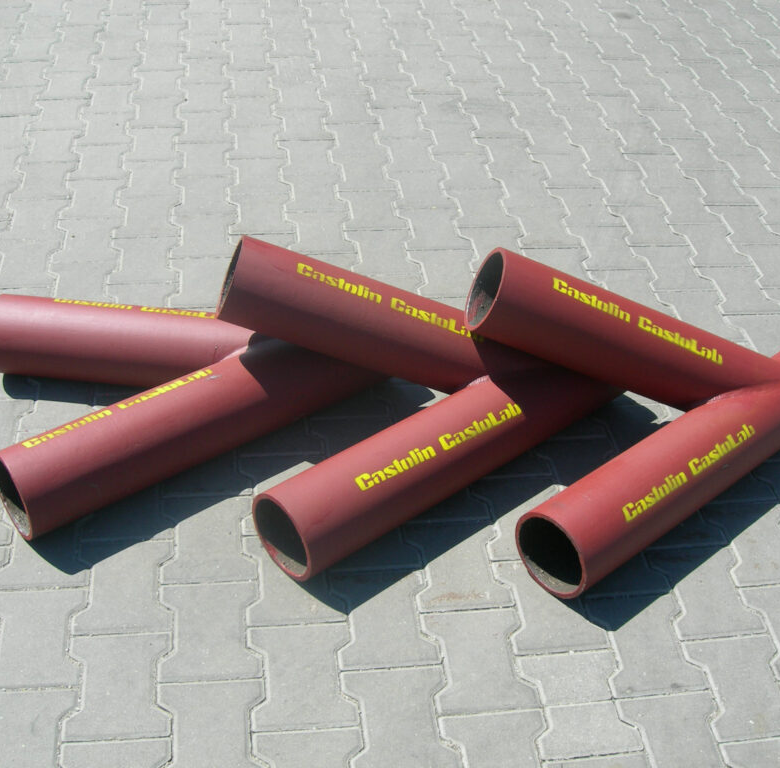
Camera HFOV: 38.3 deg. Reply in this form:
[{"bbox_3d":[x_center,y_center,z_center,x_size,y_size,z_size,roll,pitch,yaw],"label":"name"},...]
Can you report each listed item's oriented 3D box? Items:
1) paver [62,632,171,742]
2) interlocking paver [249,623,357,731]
[{"bbox_3d":[-0.409,0.479,1.712,0.163,0.070,0.198,-2,39,-8],"label":"paver"},{"bbox_3d":[-0.138,0.474,1.749,0.163,0.070,0.198,-2,39,-8],"label":"interlocking paver"}]

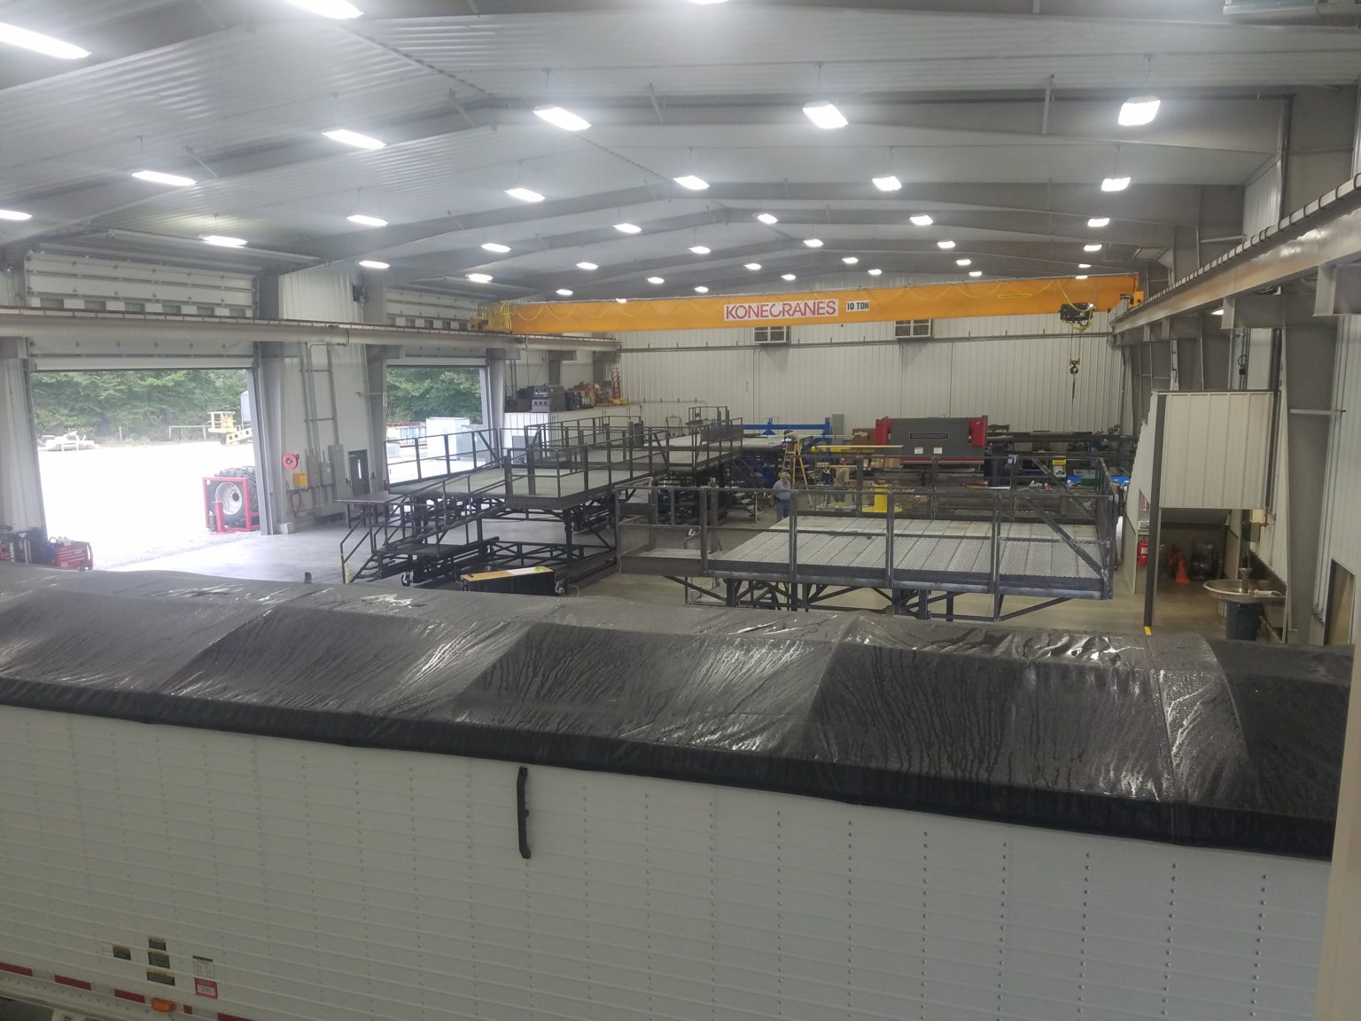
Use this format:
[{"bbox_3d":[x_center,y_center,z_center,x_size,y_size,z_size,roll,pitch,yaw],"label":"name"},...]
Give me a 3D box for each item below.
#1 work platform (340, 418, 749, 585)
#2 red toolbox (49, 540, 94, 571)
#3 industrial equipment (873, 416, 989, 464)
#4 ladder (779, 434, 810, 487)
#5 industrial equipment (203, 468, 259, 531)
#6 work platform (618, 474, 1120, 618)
[{"bbox_3d":[-2.857,-0.669,28.544,6.000,3.160,13.200,2,8,20],"label":"work platform"},{"bbox_3d":[-15.403,1.215,25.754,0.440,0.750,0.920,2,8,20],"label":"red toolbox"},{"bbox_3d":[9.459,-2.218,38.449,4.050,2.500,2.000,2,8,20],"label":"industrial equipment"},{"bbox_3d":[3.754,-1.217,34.332,0.620,2.200,1.300,6,11,43],"label":"ladder"},{"bbox_3d":[-14.151,-0.389,32.635,1.720,1.960,1.250,2,8,20],"label":"industrial equipment"},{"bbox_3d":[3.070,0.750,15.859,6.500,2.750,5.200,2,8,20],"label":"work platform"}]

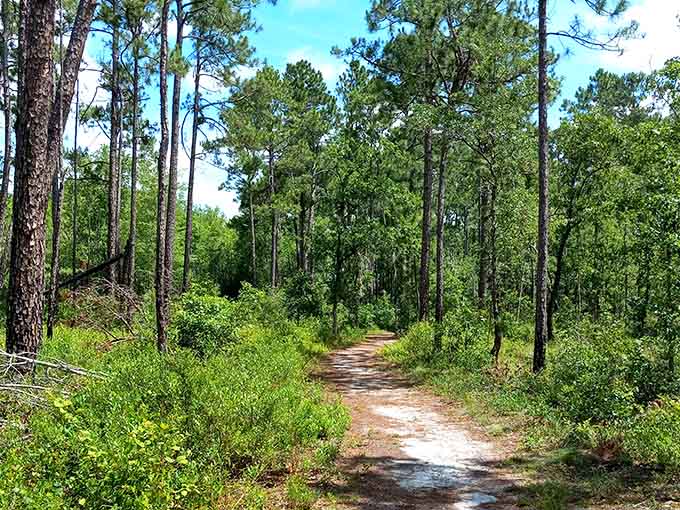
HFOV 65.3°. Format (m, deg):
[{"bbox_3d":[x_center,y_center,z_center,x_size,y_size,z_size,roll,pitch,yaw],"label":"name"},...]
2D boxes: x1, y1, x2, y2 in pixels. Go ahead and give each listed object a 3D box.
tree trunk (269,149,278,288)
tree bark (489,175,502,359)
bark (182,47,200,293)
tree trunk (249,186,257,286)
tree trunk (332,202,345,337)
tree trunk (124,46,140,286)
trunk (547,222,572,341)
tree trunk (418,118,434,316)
[{"bbox_3d":[-3.680,-2.042,29.233,0.331,7.766,0.303,-2,-3,0],"label":"tree trunk"},{"bbox_3d":[3.649,0.365,12.428,0.211,4.264,0.164,0,-3,0],"label":"tree bark"},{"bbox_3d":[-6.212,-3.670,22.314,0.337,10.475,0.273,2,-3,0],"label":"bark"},{"bbox_3d":[-4.949,-1.182,30.171,0.284,5.716,0.256,-2,-3,0],"label":"tree trunk"},{"bbox_3d":[-0.040,0.452,17.130,0.194,4.332,0.178,2,-3,0],"label":"tree trunk"},{"bbox_3d":[-8.656,-3.841,22.319,0.316,10.647,0.274,0,-3,0],"label":"tree trunk"},{"bbox_3d":[6.474,0.768,15.604,0.294,3.527,0.235,11,-3,0],"label":"trunk"},{"bbox_3d":[3.227,-1.287,19.722,0.372,7.409,0.335,2,-3,0],"label":"tree trunk"}]

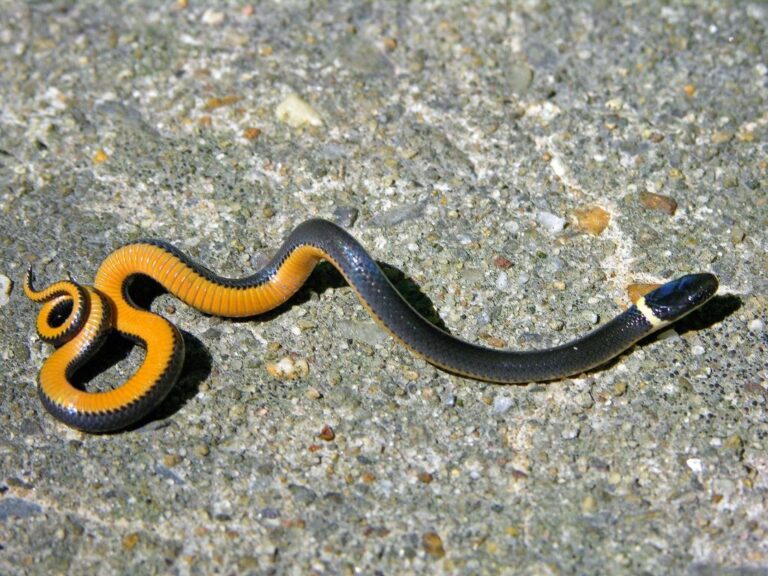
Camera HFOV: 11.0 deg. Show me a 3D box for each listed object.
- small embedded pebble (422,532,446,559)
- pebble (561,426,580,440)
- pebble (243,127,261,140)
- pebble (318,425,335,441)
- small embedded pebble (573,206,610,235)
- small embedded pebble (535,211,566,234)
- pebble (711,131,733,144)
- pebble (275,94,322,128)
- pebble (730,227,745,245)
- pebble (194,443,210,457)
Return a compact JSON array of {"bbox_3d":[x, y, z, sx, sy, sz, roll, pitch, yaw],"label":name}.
[{"bbox_3d":[0.010,0.049,0.759,0.004,0.002,0.005,0,50,0],"label":"small embedded pebble"},{"bbox_3d":[0.036,0.028,0.776,0.004,0.002,0.003,0,50,0],"label":"pebble"},{"bbox_3d":[-0.027,-0.032,0.827,0.004,0.002,0.003,0,50,0],"label":"pebble"},{"bbox_3d":[-0.011,0.028,0.776,0.003,0.001,0.003,0,50,0],"label":"pebble"},{"bbox_3d":[0.042,-0.014,0.812,0.007,0.003,0.006,0,50,0],"label":"small embedded pebble"},{"bbox_3d":[0.034,-0.013,0.811,0.006,0.003,0.005,0,50,0],"label":"small embedded pebble"},{"bbox_3d":[0.070,-0.031,0.826,0.004,0.002,0.003,0,50,0],"label":"pebble"},{"bbox_3d":[-0.018,-0.037,0.831,0.009,0.004,0.007,0,50,0],"label":"pebble"},{"bbox_3d":[0.072,-0.011,0.809,0.003,0.002,0.004,0,50,0],"label":"pebble"},{"bbox_3d":[-0.035,0.031,0.774,0.003,0.001,0.003,0,50,0],"label":"pebble"}]

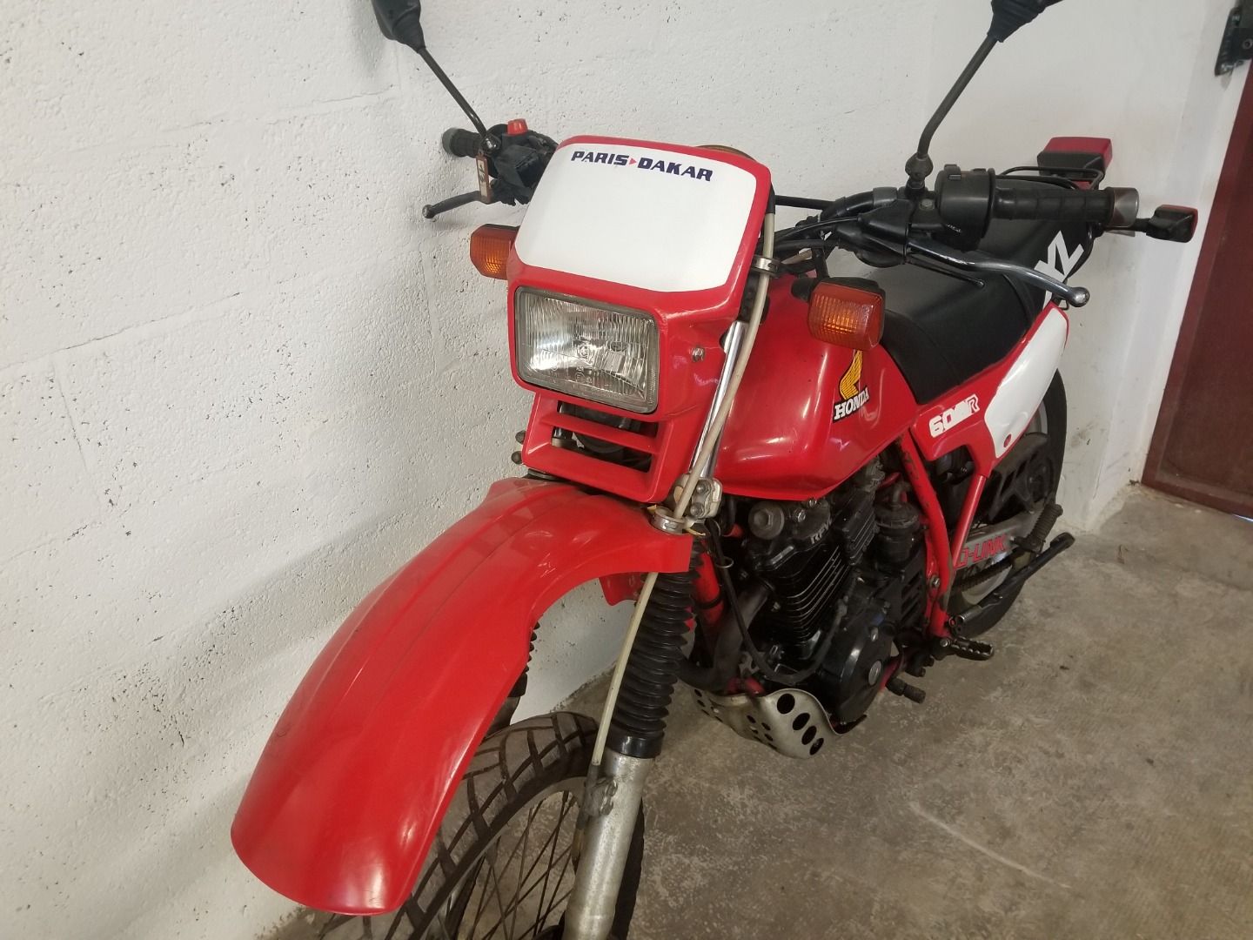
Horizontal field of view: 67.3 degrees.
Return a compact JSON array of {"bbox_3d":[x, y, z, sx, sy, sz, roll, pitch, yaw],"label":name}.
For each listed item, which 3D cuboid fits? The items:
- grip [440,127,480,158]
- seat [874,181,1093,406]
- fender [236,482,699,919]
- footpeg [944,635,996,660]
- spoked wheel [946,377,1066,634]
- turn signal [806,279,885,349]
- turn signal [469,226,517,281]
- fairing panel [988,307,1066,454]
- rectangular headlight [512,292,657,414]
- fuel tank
[{"bbox_3d":[-0.203,-0.431,1.258,0.038,0.038,0.136,-21,32,-29],"label":"grip"},{"bbox_3d":[0.579,-0.329,1.631,0.245,0.200,0.780,16,34,39],"label":"seat"},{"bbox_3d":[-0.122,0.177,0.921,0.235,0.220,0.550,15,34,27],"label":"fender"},{"bbox_3d":[0.552,0.281,1.513,0.085,0.032,0.045,16,34,39],"label":"footpeg"},{"bbox_3d":[0.766,0.045,1.982,0.125,0.640,0.640,16,34,39],"label":"spoked wheel"},{"bbox_3d":[0.218,-0.153,0.934,0.070,0.057,0.055,15,34,27],"label":"turn signal"},{"bbox_3d":[-0.149,-0.259,1.119,0.070,0.057,0.055,15,34,27],"label":"turn signal"},{"bbox_3d":[0.679,-0.156,1.580,0.045,0.195,0.330,16,34,39],"label":"fairing panel"},{"bbox_3d":[-0.026,-0.129,0.949,0.168,0.104,0.080,15,29,27],"label":"rectangular headlight"},{"bbox_3d":[0.194,-0.150,1.239,0.290,0.270,0.480,16,34,39],"label":"fuel tank"}]

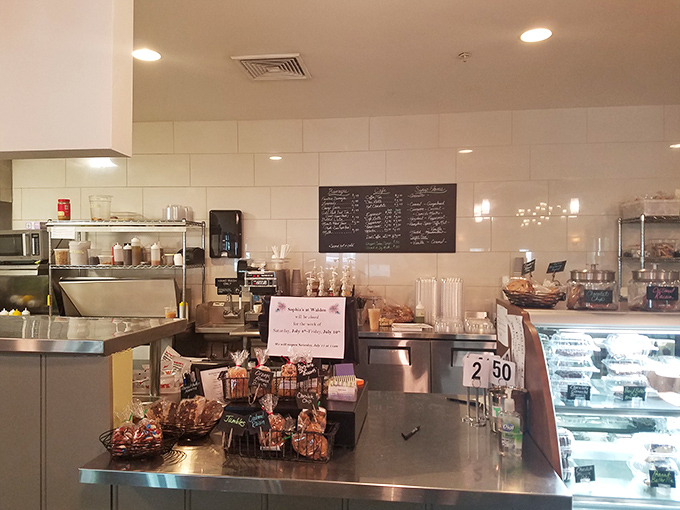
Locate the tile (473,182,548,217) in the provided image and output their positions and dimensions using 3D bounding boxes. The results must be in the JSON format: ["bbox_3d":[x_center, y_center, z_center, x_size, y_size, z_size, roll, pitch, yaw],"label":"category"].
[{"bbox_3d":[1.484,-0.483,4.431,0.610,0.304,0.010,0,-1,7],"label":"tile"}]

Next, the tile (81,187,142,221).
[{"bbox_3d":[-2.168,-0.486,4.861,0.610,0.304,0.010,0,-1,7],"label":"tile"}]

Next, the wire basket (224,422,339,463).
[{"bbox_3d":[-0.177,0.581,1.606,0.335,0.085,0.110,0,1,9],"label":"wire basket"}]

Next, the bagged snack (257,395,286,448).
[{"bbox_3d":[-0.196,0.481,1.470,0.073,0.155,0.048,0,0,7],"label":"bagged snack"}]

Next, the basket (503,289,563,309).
[{"bbox_3d":[0.728,0.158,1.920,0.220,0.068,0.155,0,0,7],"label":"basket"}]

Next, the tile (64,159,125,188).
[{"bbox_3d":[-2.304,-0.783,4.840,0.606,0.303,0.010,0,1,7],"label":"tile"}]

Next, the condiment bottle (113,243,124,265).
[{"bbox_3d":[-1.885,-0.009,4.350,0.068,0.190,0.068,0,-1,-6],"label":"condiment bottle"}]

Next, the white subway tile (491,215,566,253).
[{"bbox_3d":[1.637,-0.177,4.410,0.609,0.305,0.010,0,0,7],"label":"white subway tile"}]

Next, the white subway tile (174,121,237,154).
[{"bbox_3d":[-1.245,-1.089,4.746,0.609,0.305,0.010,0,0,7],"label":"white subway tile"}]

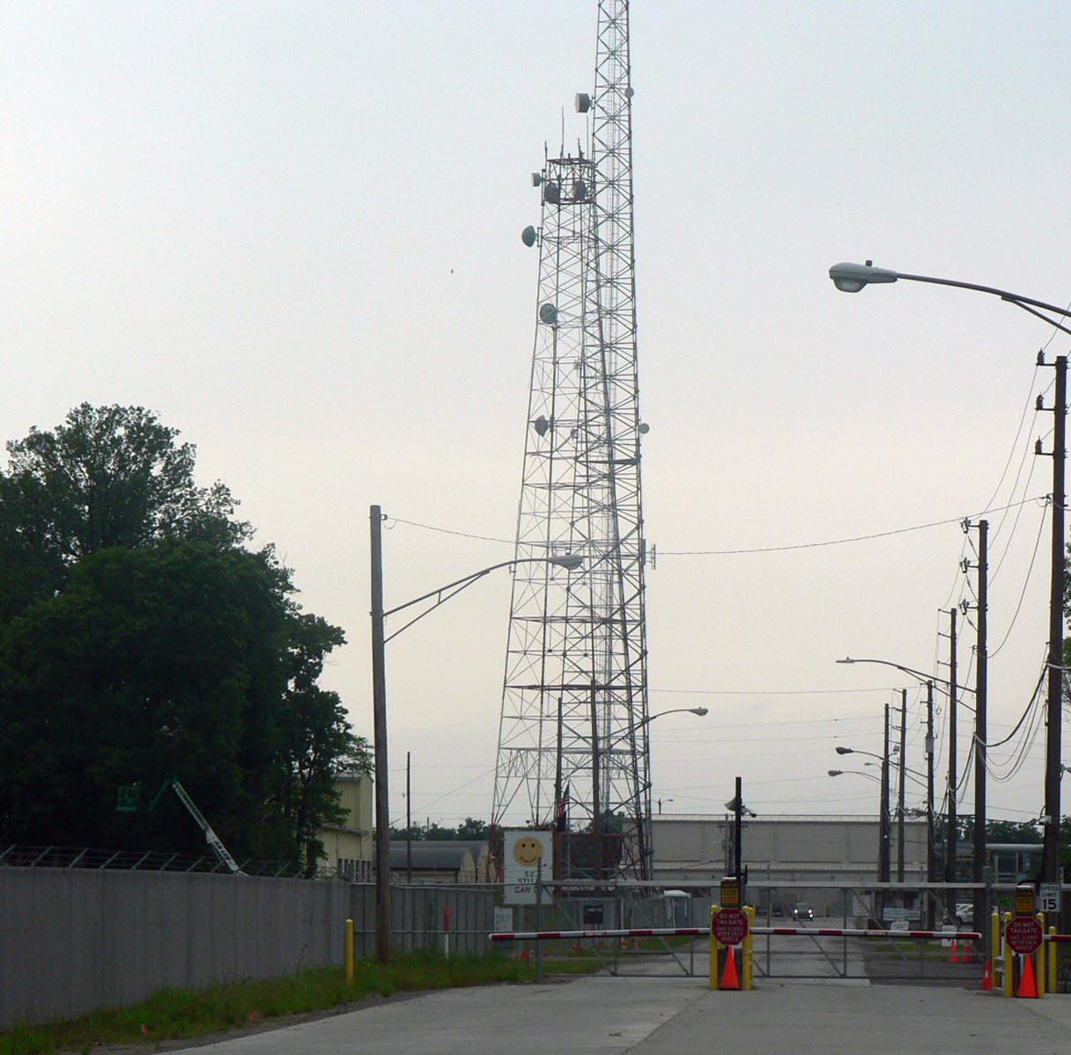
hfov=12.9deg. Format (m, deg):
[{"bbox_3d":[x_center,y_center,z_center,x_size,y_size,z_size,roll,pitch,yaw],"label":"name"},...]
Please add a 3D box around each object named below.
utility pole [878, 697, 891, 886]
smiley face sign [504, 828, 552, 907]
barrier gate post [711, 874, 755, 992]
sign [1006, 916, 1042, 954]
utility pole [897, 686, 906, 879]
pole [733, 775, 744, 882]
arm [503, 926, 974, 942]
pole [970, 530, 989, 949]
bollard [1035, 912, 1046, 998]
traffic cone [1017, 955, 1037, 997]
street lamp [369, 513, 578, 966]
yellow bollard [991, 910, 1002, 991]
[{"bbox_3d":[18.311,15.232,248.483,0.320,12.150,0.320,0,-5,0],"label":"utility pole"},{"bbox_3d":[-0.179,8.499,119.000,1.250,1.870,0.060,0,-4,3],"label":"smiley face sign"},{"bbox_3d":[3.260,6.712,78.800,0.750,1.890,0.600,0,-4,3],"label":"barrier gate post"},{"bbox_3d":[8.055,6.723,78.400,0.610,0.610,0.030,0,-4,3],"label":"sign"},{"bbox_3d":[17.162,13.405,222.464,0.300,11.650,0.300,0,-5,0],"label":"utility pole"},{"bbox_3d":[3.407,5.994,79.647,0.100,3.680,0.100,0,-5,0],"label":"pole"},{"bbox_3d":[3.333,6.747,79.000,8.200,0.200,0.120,0,-4,3],"label":"arm"},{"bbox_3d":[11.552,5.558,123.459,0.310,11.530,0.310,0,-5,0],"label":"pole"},{"bbox_3d":[8.261,7.004,77.755,0.130,1.390,0.130,0,-5,0],"label":"bollard"},{"bbox_3d":[8.090,7.402,78.300,0.360,0.710,0.360,0,-4,3],"label":"traffic cone"},{"bbox_3d":[-1.107,4.146,91.367,4.100,9.230,0.360,0,-5,3],"label":"street lamp"},{"bbox_3d":[7.849,7.214,81.000,0.130,1.360,0.130,0,-4,3],"label":"yellow bollard"}]

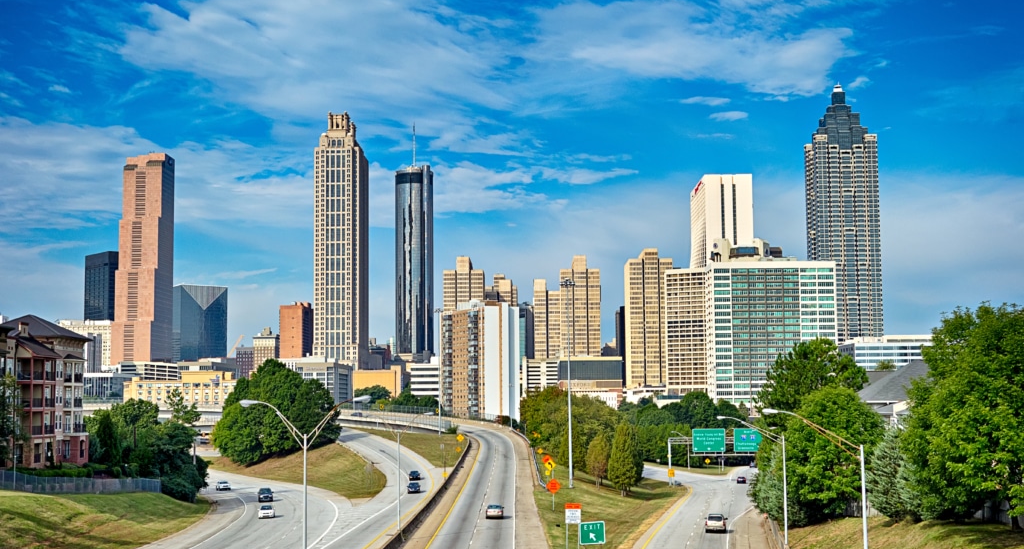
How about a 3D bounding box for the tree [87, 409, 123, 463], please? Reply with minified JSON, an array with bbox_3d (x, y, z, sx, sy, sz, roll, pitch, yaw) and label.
[{"bbox_3d":[-51.330,20.640,176.000,4.000,7.150,4.000,-1,-6,0],"label":"tree"}]

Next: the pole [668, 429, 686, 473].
[{"bbox_3d":[38.450,40.510,320.000,4.300,9.340,0.400,1,-6,-17],"label":"pole"}]

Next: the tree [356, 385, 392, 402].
[{"bbox_3d":[-59.190,53.160,600.000,15.500,10.720,14.000,-1,-6,0],"label":"tree"}]

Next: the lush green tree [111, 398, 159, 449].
[{"bbox_3d":[-54.160,22.660,200.000,6.900,9.410,6.800,-1,-6,0],"label":"lush green tree"}]

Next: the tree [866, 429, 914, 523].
[{"bbox_3d":[30.661,16.189,112.919,3.887,7.542,3.887,-1,-6,0],"label":"tree"}]

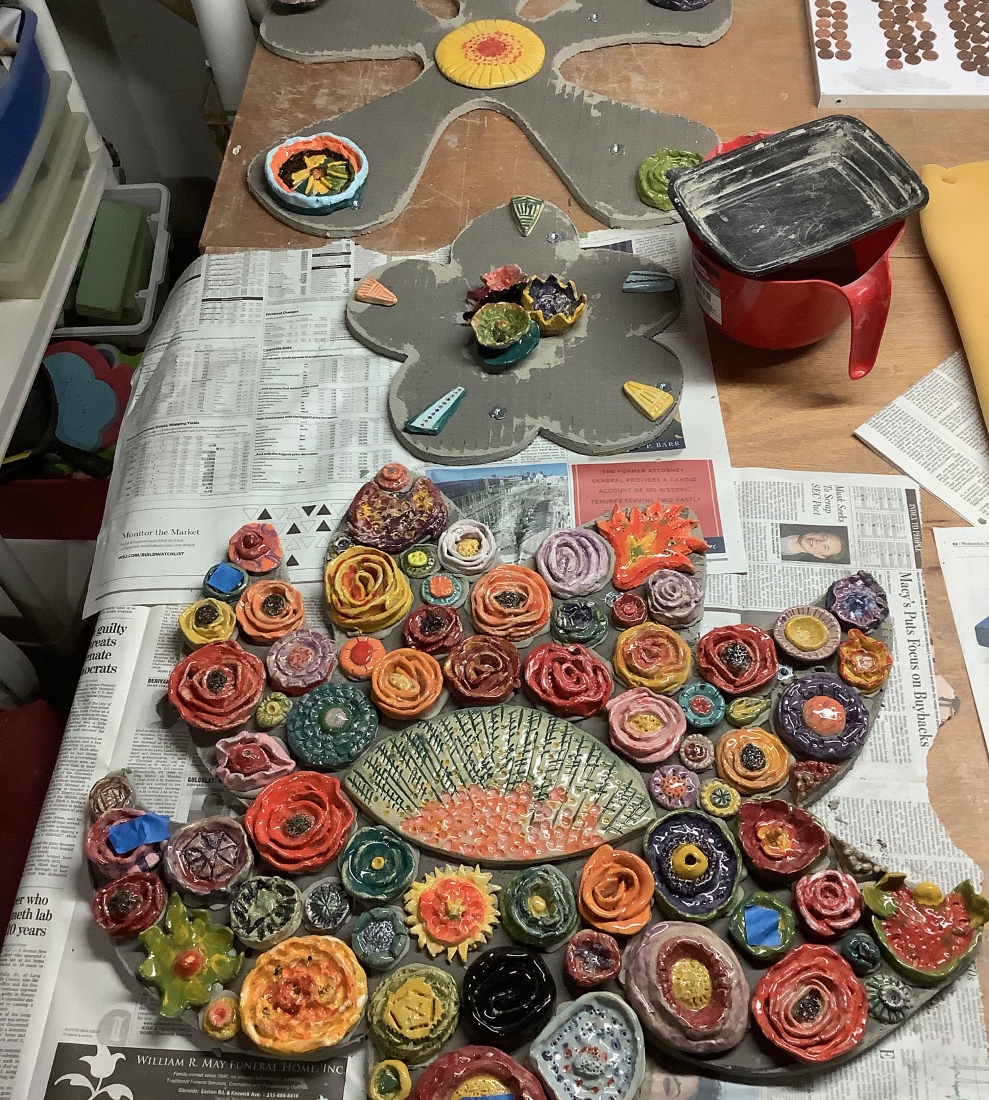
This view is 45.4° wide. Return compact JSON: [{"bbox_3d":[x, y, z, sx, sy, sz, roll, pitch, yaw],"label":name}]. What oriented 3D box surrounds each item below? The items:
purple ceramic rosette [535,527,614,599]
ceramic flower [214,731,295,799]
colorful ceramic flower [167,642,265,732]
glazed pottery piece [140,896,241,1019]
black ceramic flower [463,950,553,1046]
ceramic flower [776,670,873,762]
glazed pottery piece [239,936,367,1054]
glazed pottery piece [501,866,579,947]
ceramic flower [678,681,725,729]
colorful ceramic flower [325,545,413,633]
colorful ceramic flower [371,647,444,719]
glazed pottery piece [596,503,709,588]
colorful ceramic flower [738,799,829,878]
[{"bbox_3d":[0.071,0.011,1.064,0.065,0.018,0.070,-4,57,0],"label":"purple ceramic rosette"},{"bbox_3d":[-0.190,0.175,0.947,0.066,0.027,0.052,11,59,10],"label":"ceramic flower"},{"bbox_3d":[-0.236,0.115,1.007,0.084,0.025,0.085,-4,57,0],"label":"colorful ceramic flower"},{"bbox_3d":[-0.227,0.303,0.885,0.080,0.024,0.090,-4,57,0],"label":"glazed pottery piece"},{"bbox_3d":[0.011,0.318,0.845,0.067,0.035,0.067,-2,56,2],"label":"black ceramic flower"},{"bbox_3d":[0.264,0.133,0.950,0.071,0.021,0.072,-2,58,2],"label":"ceramic flower"},{"bbox_3d":[-0.134,0.320,0.846,0.090,0.029,0.077,-5,57,0],"label":"glazed pottery piece"},{"bbox_3d":[0.033,0.268,0.895,0.059,0.025,0.060,-4,57,0],"label":"glazed pottery piece"},{"bbox_3d":[0.172,0.127,0.978,0.038,0.013,0.038,-2,56,2],"label":"ceramic flower"},{"bbox_3d":[-0.109,0.032,1.032,0.077,0.029,0.081,-2,58,2],"label":"colorful ceramic flower"},{"bbox_3d":[-0.073,0.110,0.980,0.060,0.022,0.062,-4,57,0],"label":"colorful ceramic flower"},{"bbox_3d":[0.140,-0.006,1.046,0.100,0.020,0.084,-2,58,2],"label":"glazed pottery piece"},{"bbox_3d":[0.214,0.222,0.886,0.067,0.035,0.060,-5,57,0],"label":"colorful ceramic flower"}]

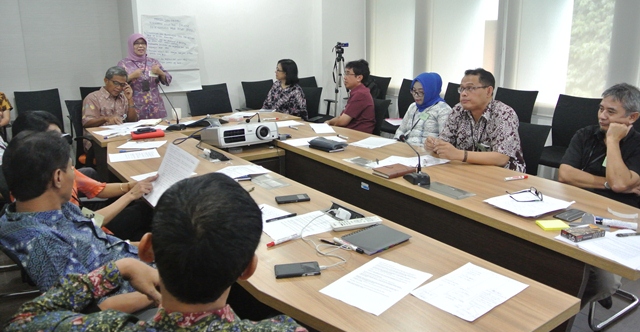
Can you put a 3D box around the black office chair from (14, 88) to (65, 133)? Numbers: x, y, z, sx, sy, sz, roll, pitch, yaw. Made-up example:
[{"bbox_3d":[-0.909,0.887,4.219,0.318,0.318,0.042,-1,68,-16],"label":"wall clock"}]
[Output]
[{"bbox_3d":[-2.953,-0.318,5.224,0.530,0.950,0.580,-12,19,-37],"label":"black office chair"}]

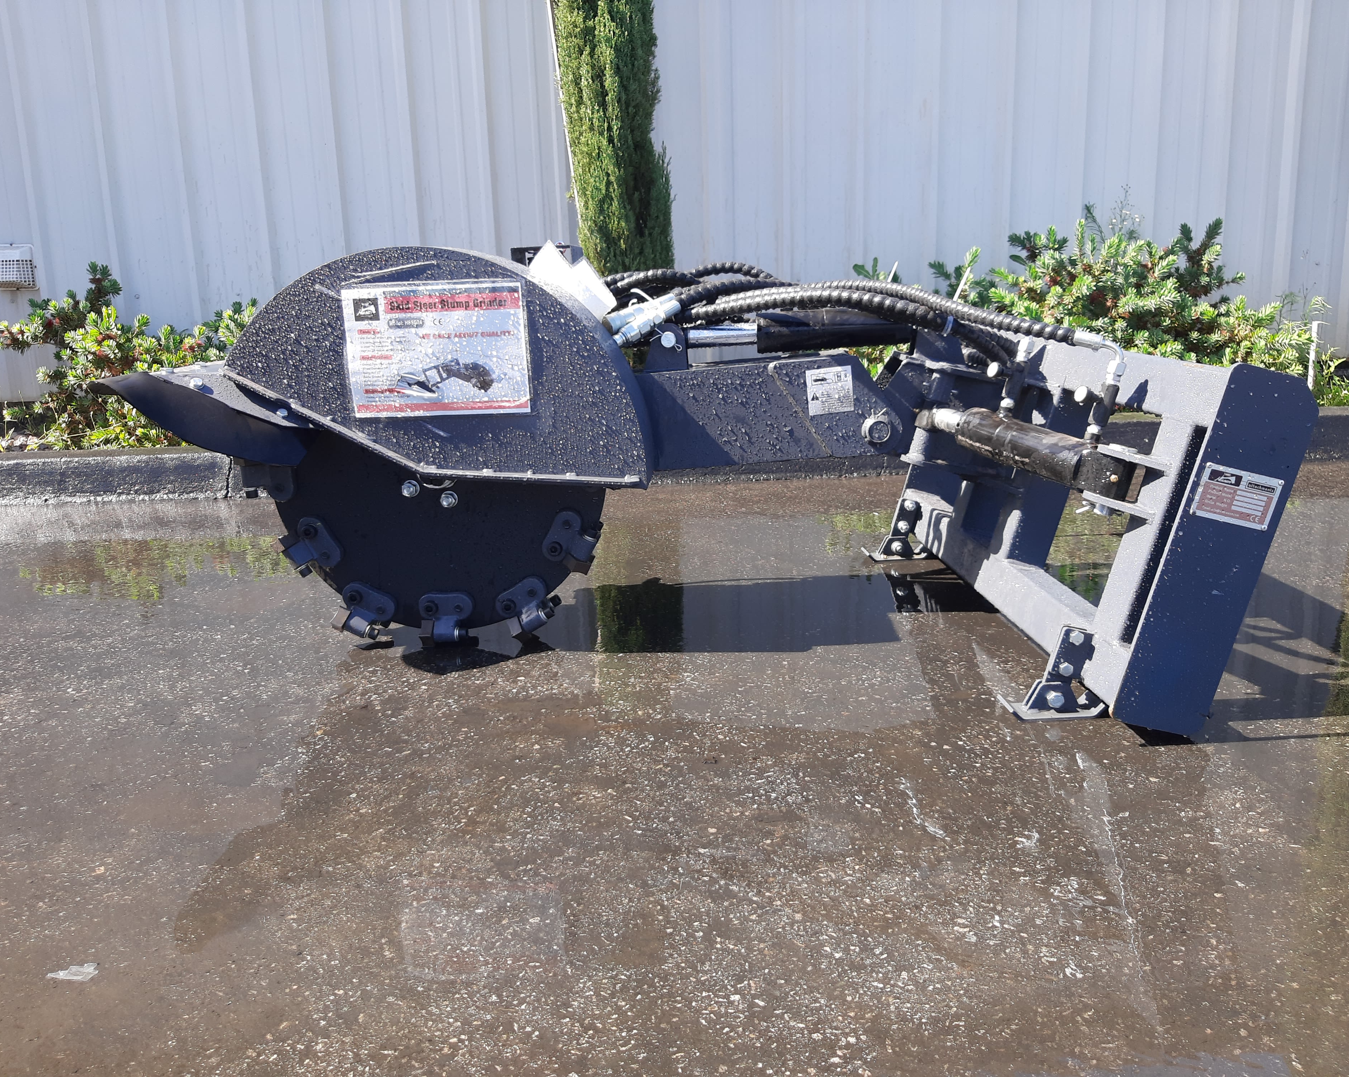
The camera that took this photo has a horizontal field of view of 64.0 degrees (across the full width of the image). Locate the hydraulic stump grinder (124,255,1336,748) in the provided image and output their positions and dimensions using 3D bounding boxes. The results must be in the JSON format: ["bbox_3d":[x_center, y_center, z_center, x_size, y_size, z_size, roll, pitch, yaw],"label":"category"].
[{"bbox_3d":[-0.074,-0.175,2.000,1.810,0.730,1.200,-2,12,0],"label":"hydraulic stump grinder"}]

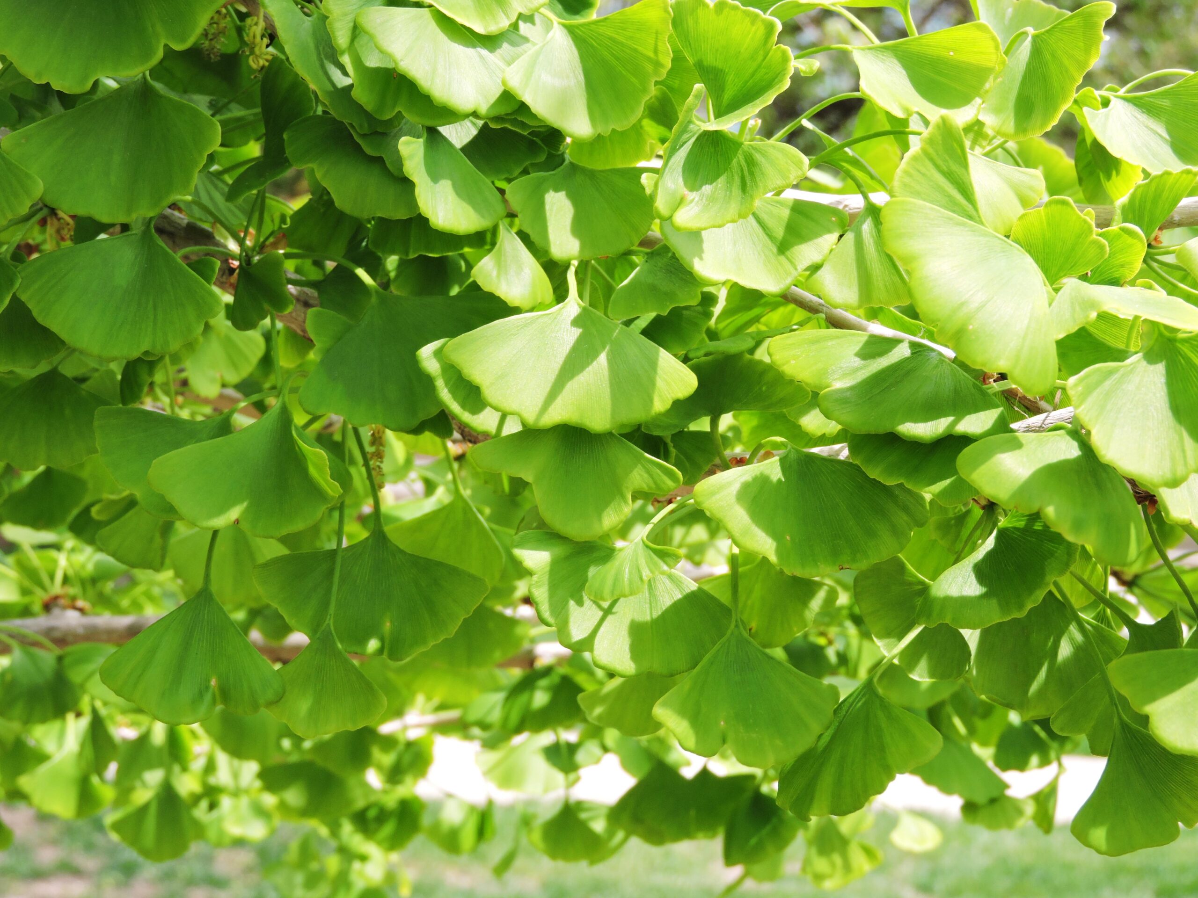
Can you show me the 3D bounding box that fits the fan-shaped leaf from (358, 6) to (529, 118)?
[{"bbox_3d":[-0.048,-0.120,0.750,0.056,0.018,0.031,27,48,0],"label":"fan-shaped leaf"}]

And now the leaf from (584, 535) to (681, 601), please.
[{"bbox_3d":[0.010,0.036,0.735,0.027,0.021,0.012,13,-30,0],"label":"leaf"}]

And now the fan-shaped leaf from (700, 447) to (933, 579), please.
[{"bbox_3d":[0.064,0.020,0.735,0.071,0.037,0.020,5,-30,0],"label":"fan-shaped leaf"}]

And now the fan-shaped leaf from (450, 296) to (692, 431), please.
[{"bbox_3d":[-0.009,-0.026,0.730,0.076,0.041,0.020,1,-32,0],"label":"fan-shaped leaf"}]

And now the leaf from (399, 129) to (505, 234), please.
[{"bbox_3d":[-0.045,-0.082,0.745,0.037,0.027,0.020,25,-25,10],"label":"leaf"}]

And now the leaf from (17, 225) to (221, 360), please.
[{"bbox_3d":[-0.151,-0.048,0.761,0.064,0.041,0.018,6,-28,0],"label":"leaf"}]

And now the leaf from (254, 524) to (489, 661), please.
[{"bbox_3d":[-0.070,0.044,0.750,0.072,0.040,0.016,0,-15,0],"label":"leaf"}]

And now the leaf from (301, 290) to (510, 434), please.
[{"bbox_3d":[-0.061,-0.028,0.770,0.068,0.043,0.020,-14,-25,0],"label":"leaf"}]

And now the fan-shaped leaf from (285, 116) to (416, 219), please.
[{"bbox_3d":[-0.076,-0.090,0.781,0.054,0.034,0.017,15,-30,0],"label":"fan-shaped leaf"}]

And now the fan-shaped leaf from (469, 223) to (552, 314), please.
[{"bbox_3d":[-0.027,-0.056,0.745,0.023,0.025,0.015,-12,-20,15],"label":"fan-shaped leaf"}]

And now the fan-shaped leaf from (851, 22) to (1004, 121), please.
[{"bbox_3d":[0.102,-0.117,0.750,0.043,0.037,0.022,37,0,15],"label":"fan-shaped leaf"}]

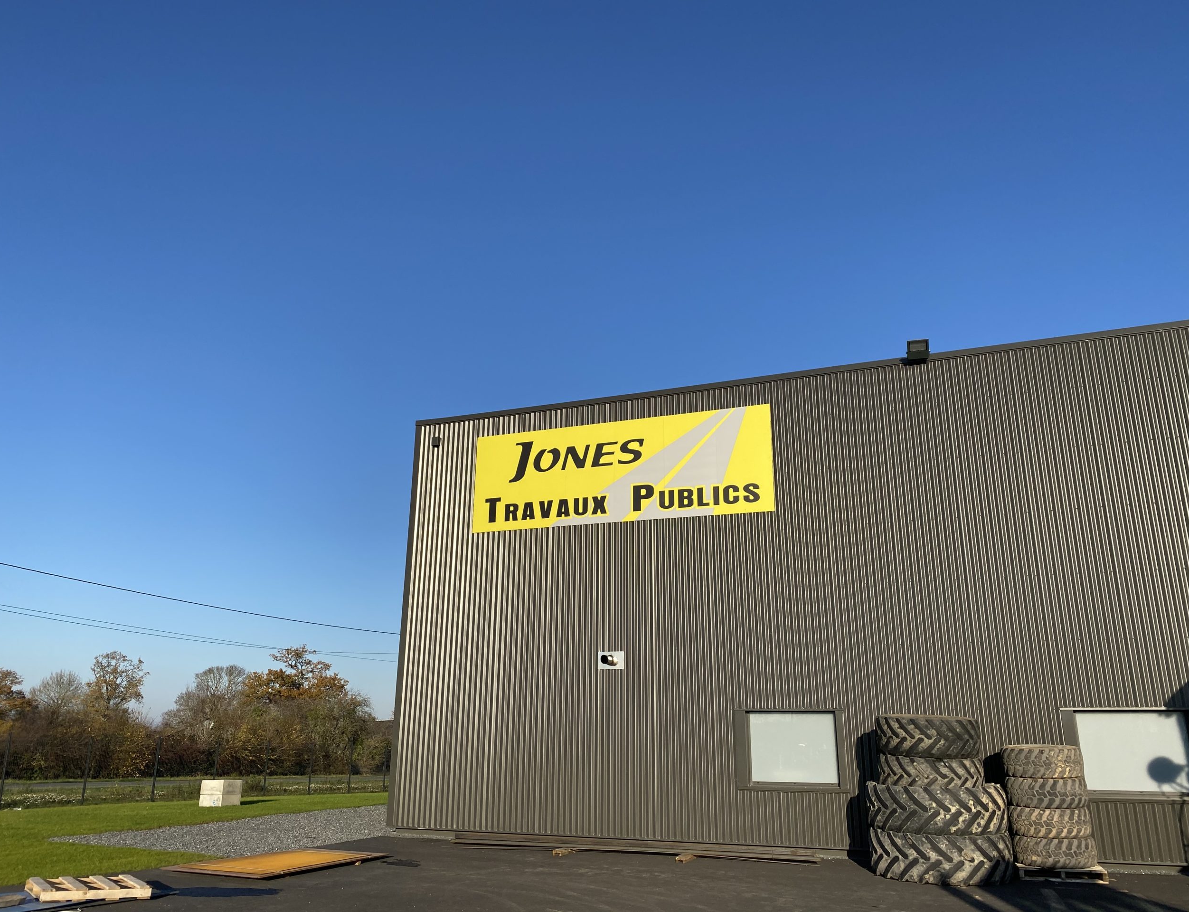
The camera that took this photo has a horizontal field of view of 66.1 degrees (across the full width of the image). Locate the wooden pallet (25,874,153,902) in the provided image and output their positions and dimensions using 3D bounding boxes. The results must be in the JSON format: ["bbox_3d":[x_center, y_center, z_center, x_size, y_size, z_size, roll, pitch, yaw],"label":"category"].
[{"bbox_3d":[-5.530,4.710,9.960,1.040,0.125,1.150,16,-23,-34],"label":"wooden pallet"}]

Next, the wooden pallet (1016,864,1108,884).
[{"bbox_3d":[6.363,5.690,12.497,1.050,0.135,1.100,-6,-19,20],"label":"wooden pallet"}]

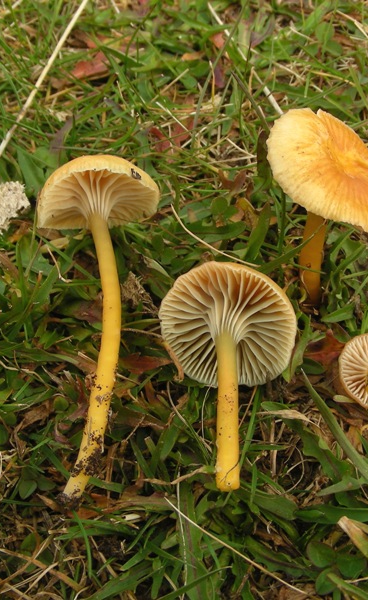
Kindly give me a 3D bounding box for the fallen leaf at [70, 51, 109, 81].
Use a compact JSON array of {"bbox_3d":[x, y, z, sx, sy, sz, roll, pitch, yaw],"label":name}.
[{"bbox_3d":[-0.038,-0.093,0.349,0.018,0.006,0.014,-11,55,-8],"label":"fallen leaf"}]

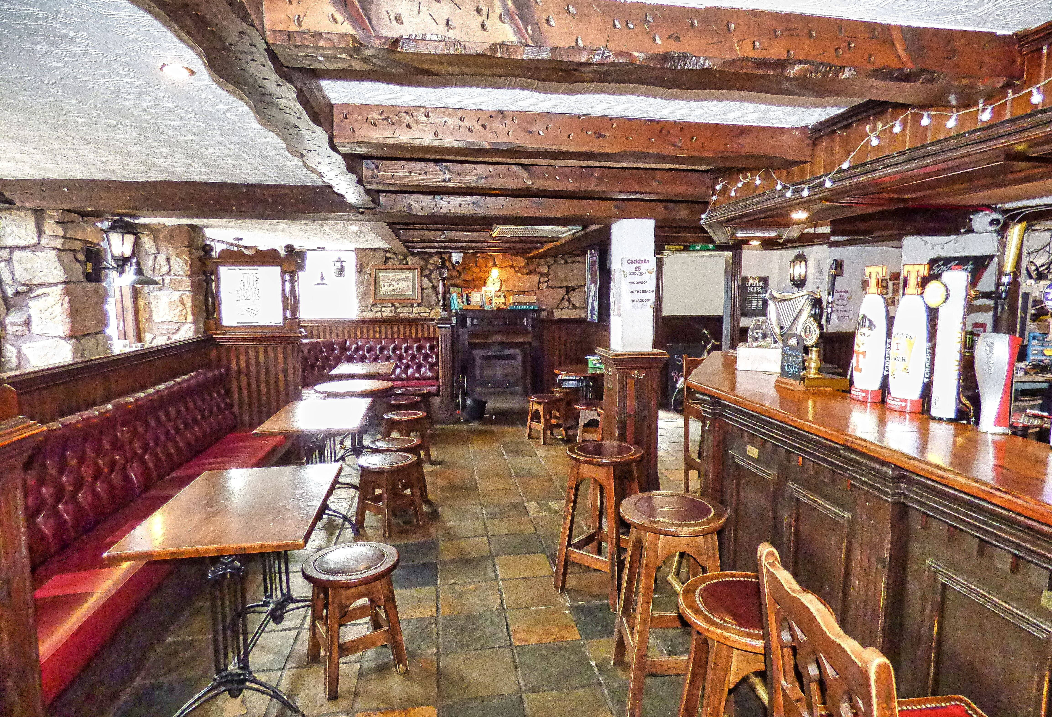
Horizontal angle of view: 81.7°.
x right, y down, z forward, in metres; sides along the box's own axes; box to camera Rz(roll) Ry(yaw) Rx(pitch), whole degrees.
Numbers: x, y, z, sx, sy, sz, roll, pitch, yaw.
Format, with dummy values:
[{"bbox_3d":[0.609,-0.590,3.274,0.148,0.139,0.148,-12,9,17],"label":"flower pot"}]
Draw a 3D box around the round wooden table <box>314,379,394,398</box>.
[{"bbox_3d":[-1.453,0.609,5.228,0.655,0.750,0.655,-1,6,-8],"label":"round wooden table"}]

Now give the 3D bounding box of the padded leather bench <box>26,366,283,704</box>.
[{"bbox_3d":[-1.936,0.720,3.250,0.520,0.978,3.150,-1,6,-8],"label":"padded leather bench"}]

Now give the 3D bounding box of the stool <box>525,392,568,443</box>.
[{"bbox_3d":[0.214,0.630,6.383,0.380,0.455,0.380,0,6,0],"label":"stool"}]

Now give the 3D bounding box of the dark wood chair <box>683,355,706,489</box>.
[{"bbox_3d":[1.385,0.523,4.329,0.430,1.050,0.460,-1,6,-4],"label":"dark wood chair"}]

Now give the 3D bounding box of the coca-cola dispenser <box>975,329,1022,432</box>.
[{"bbox_3d":[1.592,0.079,2.047,0.145,0.327,0.145,-3,7,-28],"label":"coca-cola dispenser"}]

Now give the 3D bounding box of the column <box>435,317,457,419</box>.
[{"bbox_3d":[-0.951,0.122,7.303,0.250,1.265,0.250,-1,6,-8],"label":"column"}]

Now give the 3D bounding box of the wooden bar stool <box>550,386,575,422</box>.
[{"bbox_3d":[0.494,0.582,7.112,0.410,0.451,0.410,-1,6,-8],"label":"wooden bar stool"}]

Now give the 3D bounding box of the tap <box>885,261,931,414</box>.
[{"bbox_3d":[1.554,-0.090,2.461,0.140,0.577,0.150,-2,6,-20],"label":"tap"}]

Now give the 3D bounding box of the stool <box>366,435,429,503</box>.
[{"bbox_3d":[-0.973,0.849,4.551,0.410,0.451,0.410,0,6,0],"label":"stool"}]

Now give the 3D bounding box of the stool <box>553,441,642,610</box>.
[{"bbox_3d":[0.406,0.836,3.145,0.390,0.732,0.390,5,8,40],"label":"stool"}]

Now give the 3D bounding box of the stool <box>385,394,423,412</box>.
[{"bbox_3d":[-1.262,0.643,6.283,0.380,0.455,0.380,6,8,43],"label":"stool"}]

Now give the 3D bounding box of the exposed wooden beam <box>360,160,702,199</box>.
[{"bbox_3d":[0.105,-0.931,3.175,1.853,0.140,0.182,-2,6,-13],"label":"exposed wooden beam"}]

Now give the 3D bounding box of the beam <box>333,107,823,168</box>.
[{"bbox_3d":[0.236,-0.846,2.381,1.883,0.137,0.182,-2,6,-12],"label":"beam"}]

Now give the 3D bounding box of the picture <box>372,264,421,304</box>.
[{"bbox_3d":[-1.606,-0.920,7.515,0.600,0.461,0.035,-1,6,-8],"label":"picture"}]

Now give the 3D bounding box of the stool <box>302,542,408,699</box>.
[{"bbox_3d":[-0.703,1.048,2.490,0.380,0.455,0.380,0,6,0],"label":"stool"}]

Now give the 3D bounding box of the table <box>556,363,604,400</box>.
[{"bbox_3d":[0.630,0.488,6.647,0.680,0.735,0.680,-1,6,-8],"label":"table"}]

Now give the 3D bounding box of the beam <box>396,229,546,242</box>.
[{"bbox_3d":[-0.434,-1.127,5.507,1.389,0.134,0.169,-1,6,-8],"label":"beam"}]

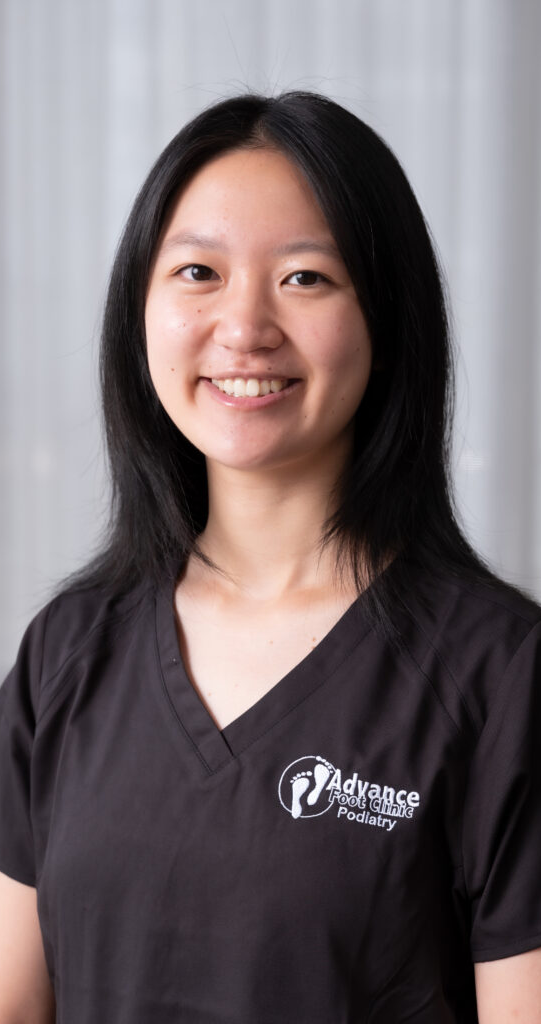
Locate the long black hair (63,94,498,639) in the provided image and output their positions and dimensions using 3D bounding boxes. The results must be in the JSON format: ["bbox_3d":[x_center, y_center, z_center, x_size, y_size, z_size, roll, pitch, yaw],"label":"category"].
[{"bbox_3d":[0.008,-0.091,1.530,0.250,0.320,0.220,2,0,12],"label":"long black hair"}]

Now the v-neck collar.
[{"bbox_3d":[-0.004,0.097,1.510,0.137,0.122,0.090,0,0,19],"label":"v-neck collar"}]

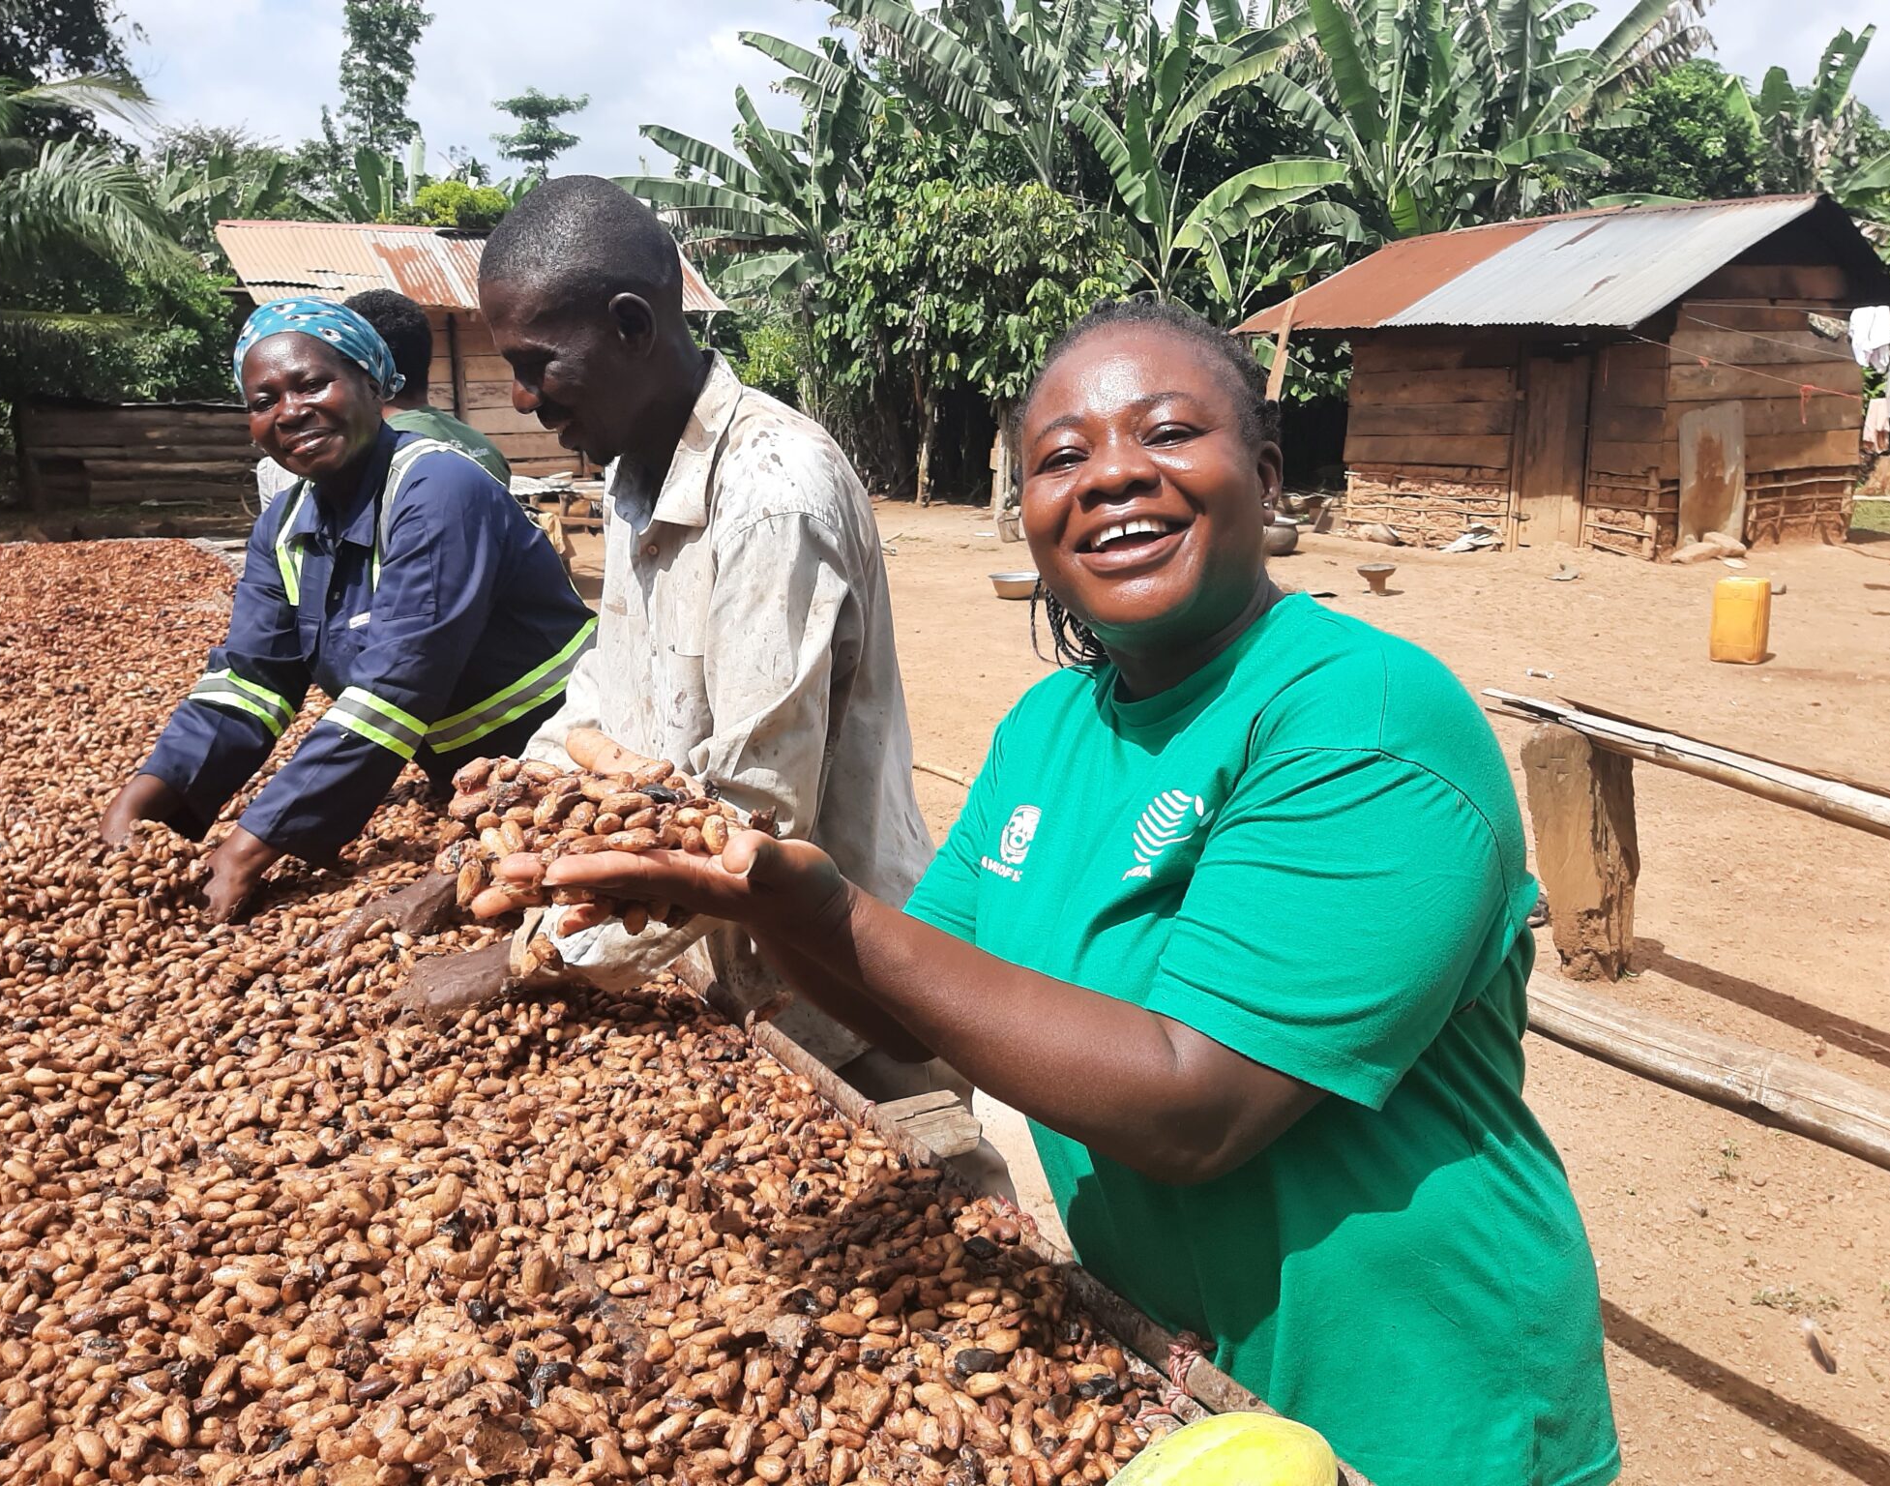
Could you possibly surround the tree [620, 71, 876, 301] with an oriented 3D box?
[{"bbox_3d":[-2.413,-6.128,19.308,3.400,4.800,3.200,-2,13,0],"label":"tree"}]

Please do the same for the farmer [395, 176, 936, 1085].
[{"bbox_3d":[-0.250,0.296,1.520,0.540,1.670,0.500,-12,16,-37],"label":"farmer"}]

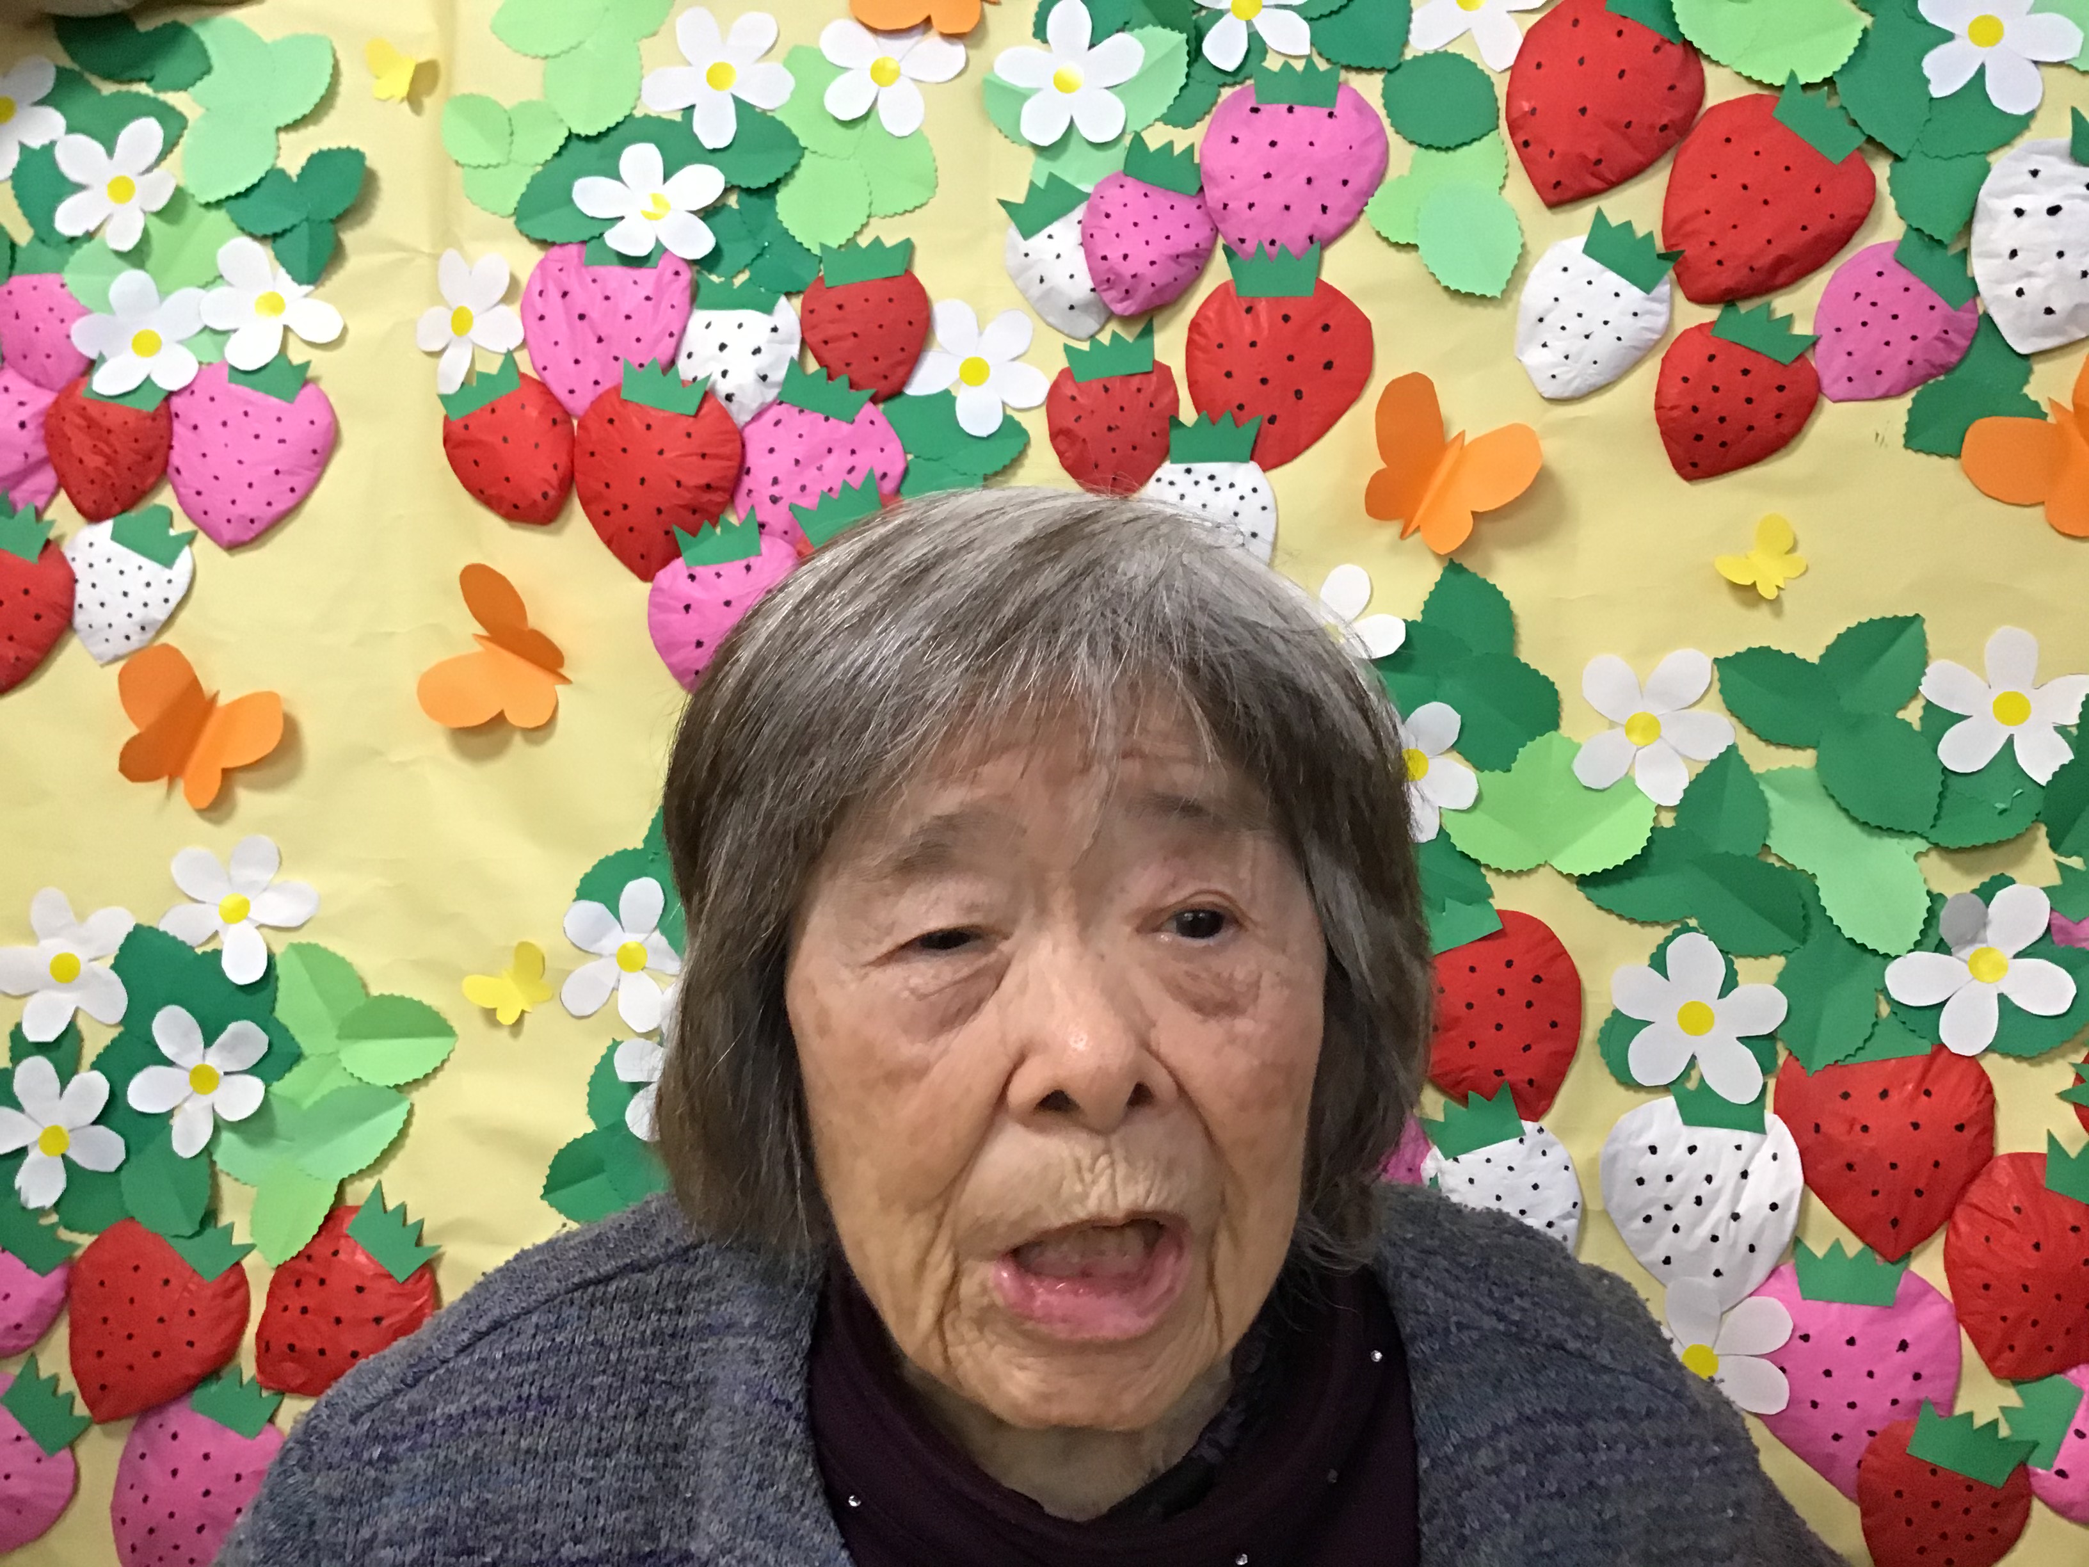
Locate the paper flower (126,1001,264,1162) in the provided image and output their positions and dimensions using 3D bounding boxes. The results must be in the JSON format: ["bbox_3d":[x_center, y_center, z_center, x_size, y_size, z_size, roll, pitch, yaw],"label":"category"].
[{"bbox_3d":[-0.427,0.150,0.943,0.075,0.077,0.015,-3,-14,10],"label":"paper flower"}]

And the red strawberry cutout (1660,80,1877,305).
[{"bbox_3d":[0.332,-0.270,0.859,0.086,0.117,0.020,34,-2,12],"label":"red strawberry cutout"}]

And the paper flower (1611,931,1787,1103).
[{"bbox_3d":[0.279,0.099,0.797,0.071,0.073,0.012,-1,-9,9],"label":"paper flower"}]

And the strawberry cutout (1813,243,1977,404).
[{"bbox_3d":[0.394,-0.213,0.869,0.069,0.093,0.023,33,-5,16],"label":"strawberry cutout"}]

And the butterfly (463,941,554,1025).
[{"bbox_3d":[-0.264,0.098,0.920,0.044,0.041,0.018,-3,-14,10],"label":"butterfly"}]

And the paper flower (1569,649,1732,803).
[{"bbox_3d":[0.266,-0.024,0.819,0.069,0.070,0.012,-1,-9,9],"label":"paper flower"}]

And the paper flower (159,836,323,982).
[{"bbox_3d":[-0.414,0.066,0.960,0.086,0.076,0.018,-3,-14,10],"label":"paper flower"}]

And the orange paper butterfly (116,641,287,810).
[{"bbox_3d":[-0.420,-0.029,0.920,0.089,0.071,0.030,22,-5,12],"label":"orange paper butterfly"}]

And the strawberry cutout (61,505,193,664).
[{"bbox_3d":[-0.466,-0.103,0.949,0.067,0.086,0.020,21,-5,12],"label":"strawberry cutout"}]

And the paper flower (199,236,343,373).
[{"bbox_3d":[-0.403,-0.249,0.974,0.083,0.075,0.010,-1,-8,9],"label":"paper flower"}]

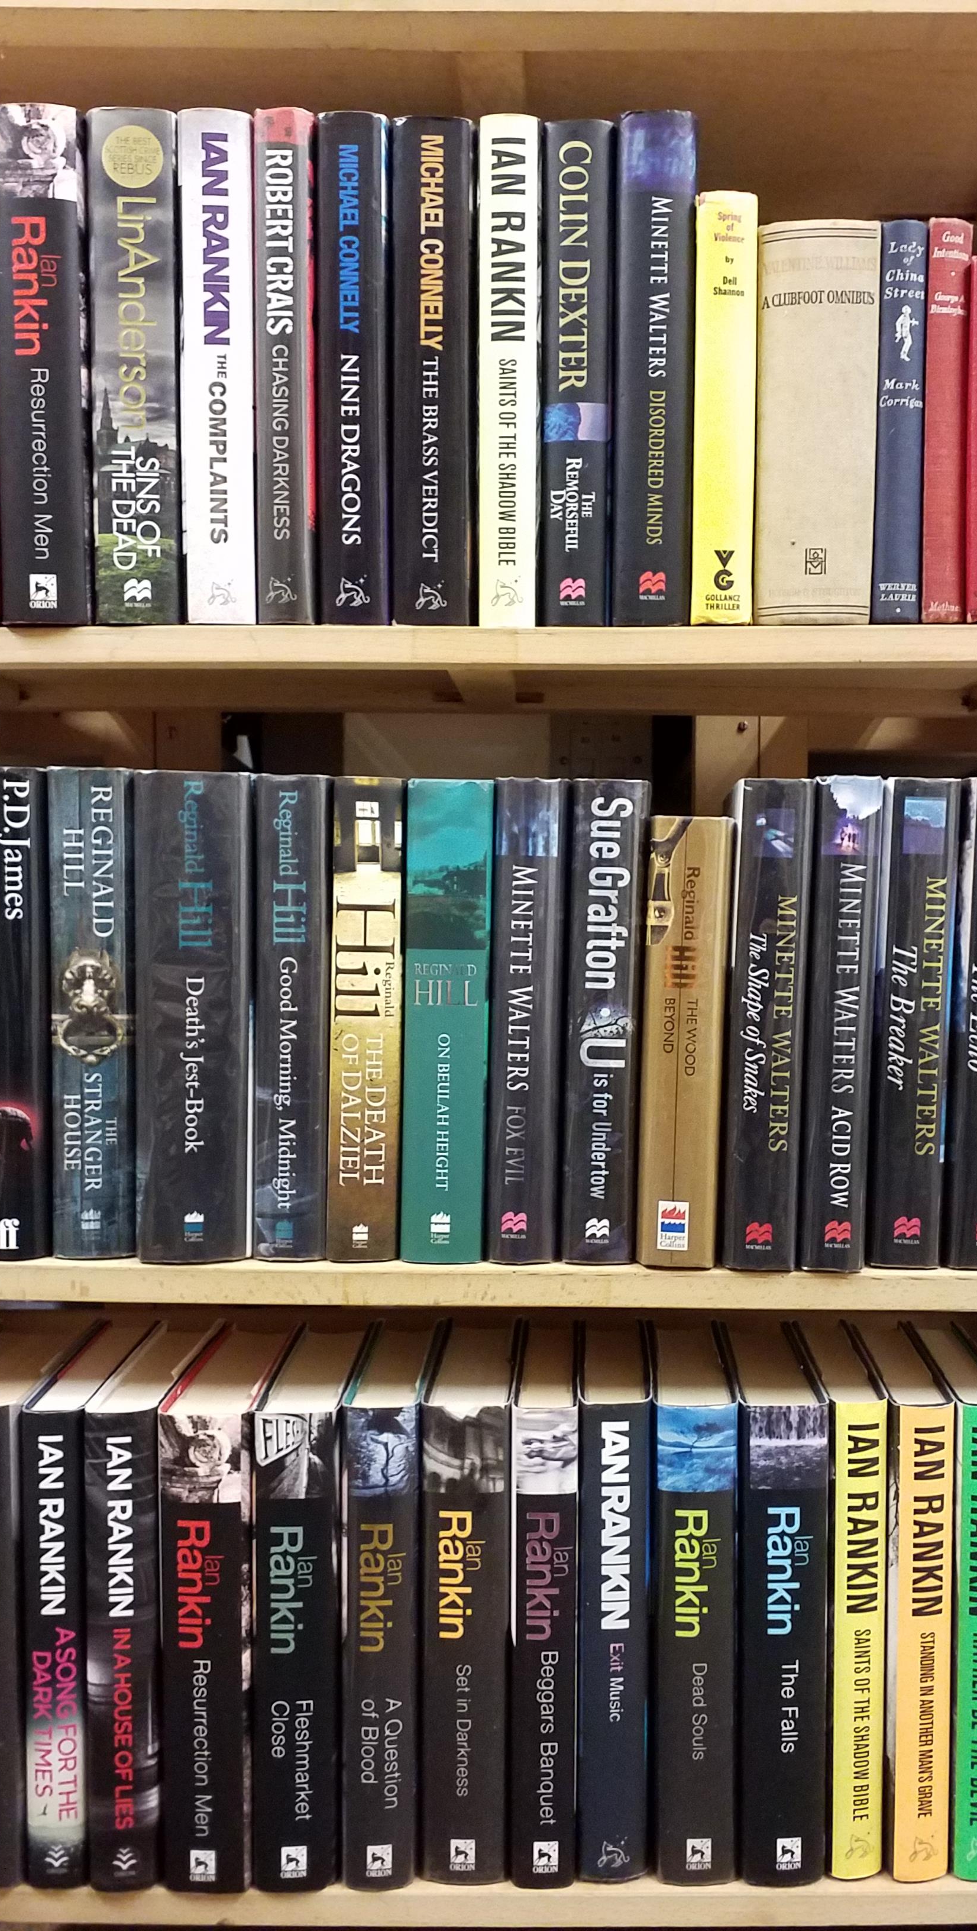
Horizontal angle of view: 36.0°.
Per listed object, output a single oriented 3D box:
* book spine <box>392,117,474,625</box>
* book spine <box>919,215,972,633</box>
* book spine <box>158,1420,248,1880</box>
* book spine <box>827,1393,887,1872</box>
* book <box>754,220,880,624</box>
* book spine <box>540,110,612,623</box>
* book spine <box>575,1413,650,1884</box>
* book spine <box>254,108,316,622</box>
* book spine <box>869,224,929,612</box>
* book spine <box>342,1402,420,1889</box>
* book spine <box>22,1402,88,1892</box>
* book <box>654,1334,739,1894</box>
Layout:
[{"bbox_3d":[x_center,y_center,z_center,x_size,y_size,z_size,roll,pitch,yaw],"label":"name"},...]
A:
[{"bbox_3d":[-0.025,-0.281,0.788,0.037,0.236,0.158,0,2,1],"label":"book spine"},{"bbox_3d":[0.217,-0.257,0.769,0.020,0.187,0.128,1,2,2],"label":"book spine"},{"bbox_3d":[-0.136,0.330,0.810,0.042,0.240,0.156,0,3,1],"label":"book spine"},{"bbox_3d":[0.190,0.331,0.821,0.027,0.240,0.158,0,2,6],"label":"book spine"},{"bbox_3d":[0.156,-0.256,0.771,0.056,0.187,0.130,1,2,2],"label":"book"},{"bbox_3d":[0.044,-0.284,0.797,0.033,0.237,0.157,0,2,2],"label":"book spine"},{"bbox_3d":[0.067,0.330,0.819,0.035,0.240,0.156,0,2,3],"label":"book spine"},{"bbox_3d":[-0.094,-0.284,0.788,0.027,0.239,0.158,0,2,1],"label":"book spine"},{"bbox_3d":[0.197,-0.259,0.778,0.024,0.188,0.128,1,2,1],"label":"book spine"},{"bbox_3d":[-0.050,0.328,0.810,0.037,0.242,0.156,0,3,1],"label":"book spine"},{"bbox_3d":[-0.210,0.334,0.819,0.030,0.238,0.156,0,2,2],"label":"book spine"},{"bbox_3d":[0.110,0.334,0.823,0.041,0.240,0.158,0,2,5],"label":"book"}]

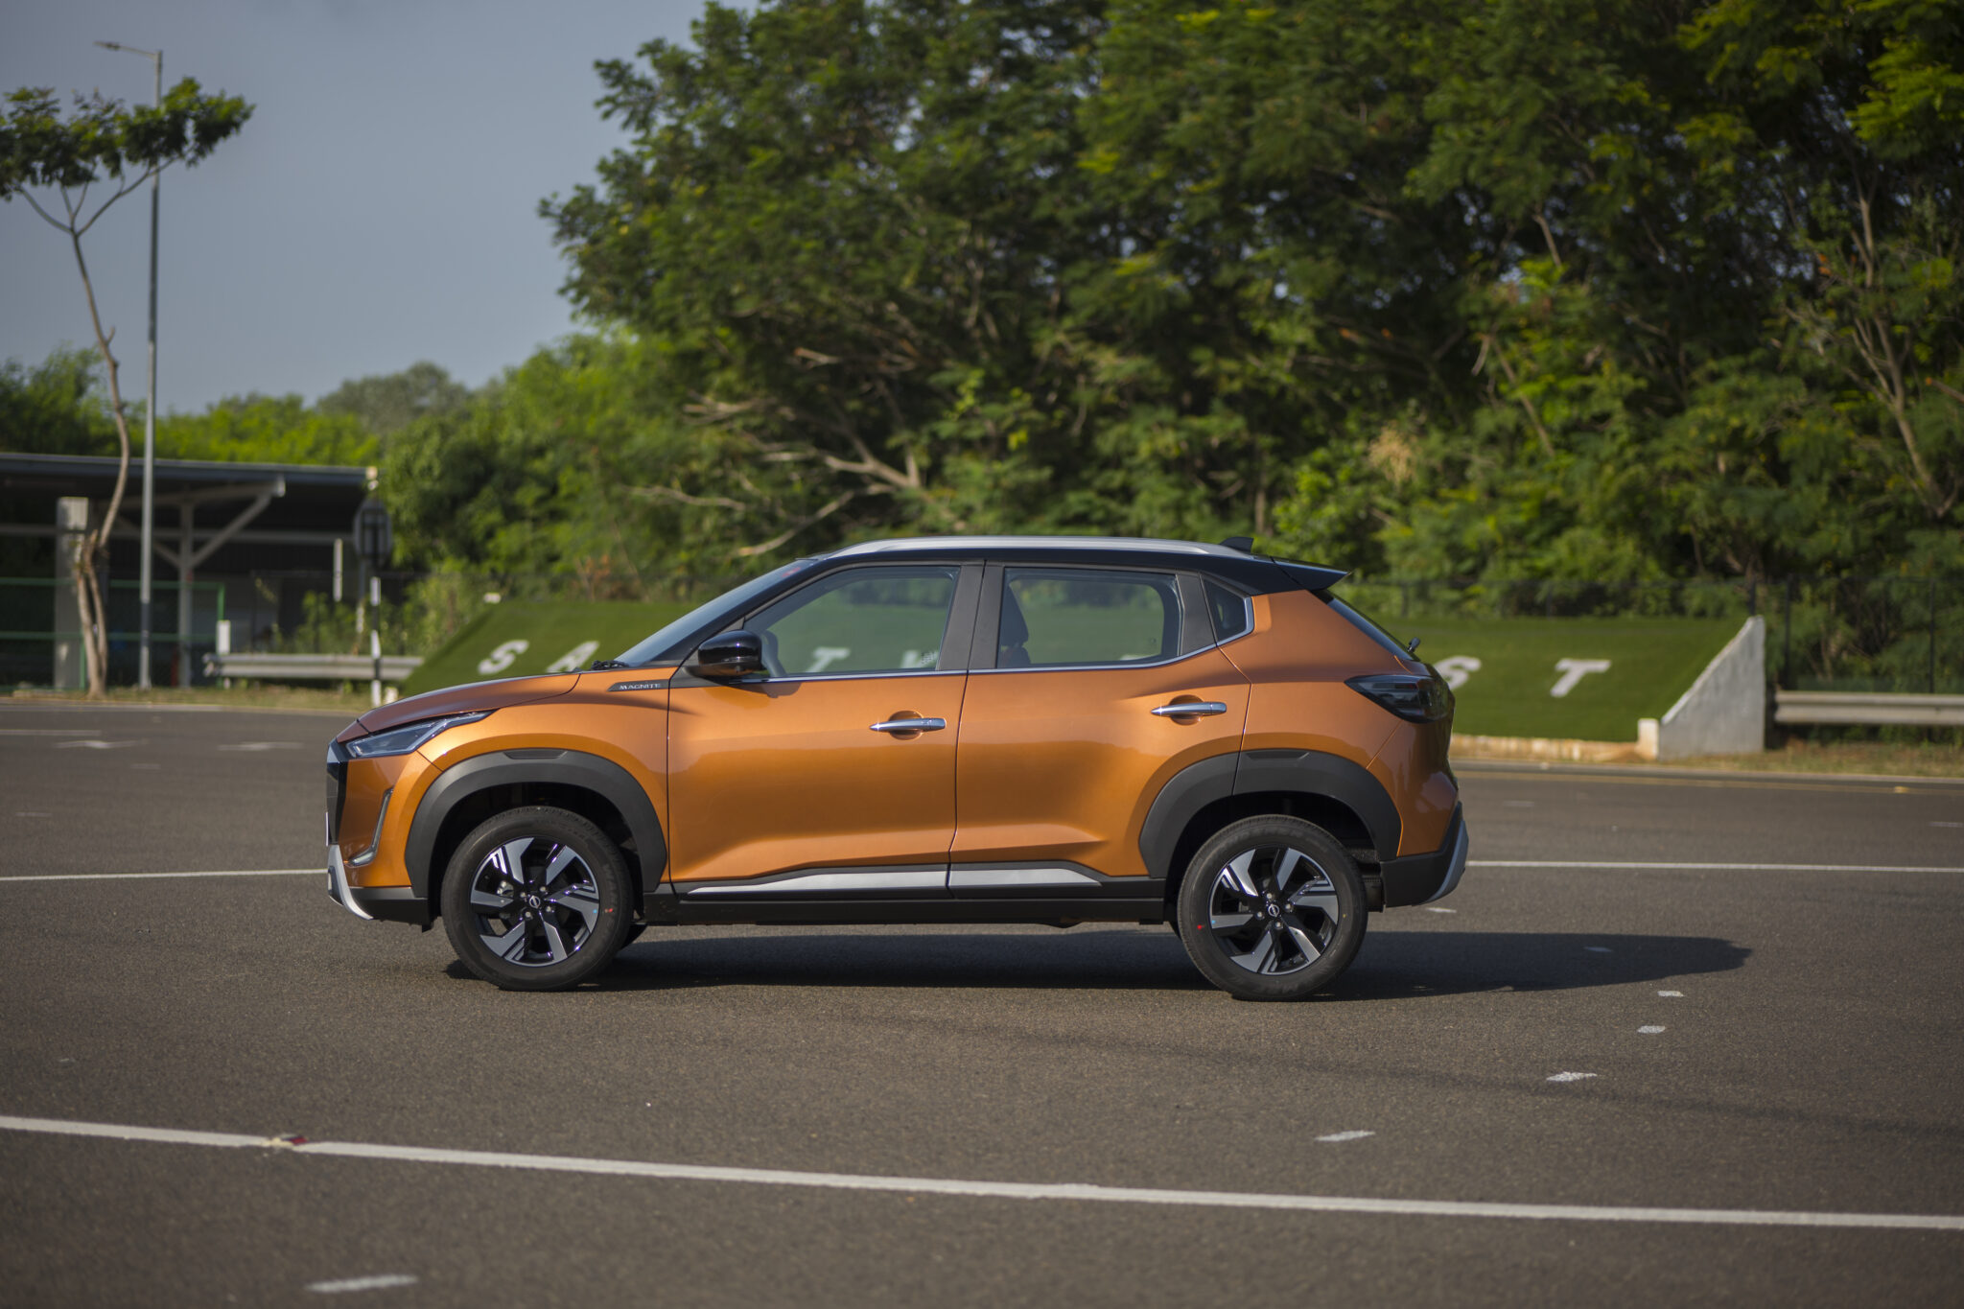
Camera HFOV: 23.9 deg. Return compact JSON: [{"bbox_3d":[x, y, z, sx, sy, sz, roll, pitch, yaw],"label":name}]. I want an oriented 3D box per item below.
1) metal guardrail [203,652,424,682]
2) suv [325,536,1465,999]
[{"bbox_3d":[-8.280,0.176,58.000,4.100,0.360,0.170,1,1,35],"label":"metal guardrail"},{"bbox_3d":[-0.308,0.358,16.460,3.990,1.570,1.770,1,1,0],"label":"suv"}]

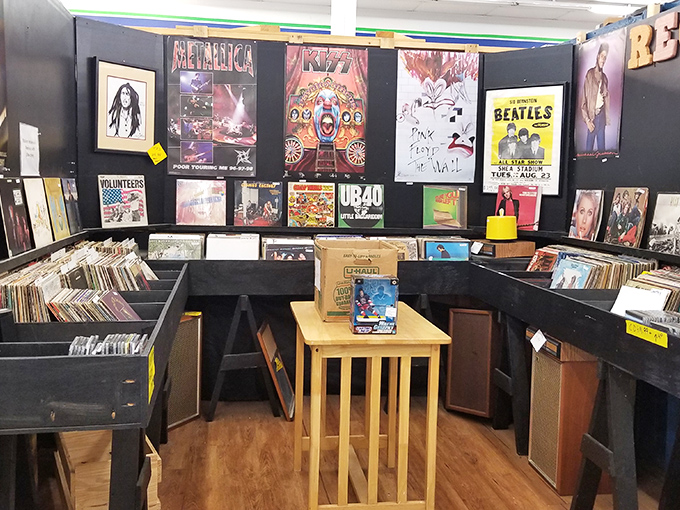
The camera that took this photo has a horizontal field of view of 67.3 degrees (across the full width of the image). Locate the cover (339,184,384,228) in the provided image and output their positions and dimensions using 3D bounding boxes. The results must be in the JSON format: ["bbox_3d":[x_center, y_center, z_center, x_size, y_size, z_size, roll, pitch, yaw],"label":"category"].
[{"bbox_3d":[0.148,-0.329,3.505,0.315,0.315,0.012,1,-4,-7],"label":"cover"}]

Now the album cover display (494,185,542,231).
[{"bbox_3d":[1.234,-0.318,3.530,0.315,0.315,0.012,6,-1,40],"label":"album cover display"}]

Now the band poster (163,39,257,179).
[{"bbox_3d":[-0.830,-0.954,3.335,0.570,0.873,0.010,0,6,-7],"label":"band poster"}]

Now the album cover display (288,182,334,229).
[{"bbox_3d":[-0.188,-0.335,3.447,0.315,0.313,0.010,0,-3,-7],"label":"album cover display"}]

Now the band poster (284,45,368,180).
[{"bbox_3d":[-0.092,-0.943,3.424,0.550,0.870,0.010,0,6,-7],"label":"band poster"}]

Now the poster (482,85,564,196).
[{"bbox_3d":[1.214,-0.751,3.404,0.500,0.710,0.025,5,7,32],"label":"poster"}]

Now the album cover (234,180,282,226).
[{"bbox_3d":[-0.546,-0.338,3.420,0.315,0.315,0.012,1,-4,-7],"label":"album cover"}]

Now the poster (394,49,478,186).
[{"bbox_3d":[0.678,-0.965,3.570,0.580,0.900,0.010,1,4,-7],"label":"poster"}]

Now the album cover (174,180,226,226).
[{"bbox_3d":[-0.914,-0.340,3.370,0.315,0.315,0.012,1,-4,-7],"label":"album cover"}]

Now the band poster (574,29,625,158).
[{"bbox_3d":[1.563,-0.944,3.070,0.010,0.690,0.390,-1,6,-12],"label":"band poster"}]

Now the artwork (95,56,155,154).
[{"bbox_3d":[-1.300,-0.877,3.106,0.025,0.528,0.365,7,8,44],"label":"artwork"}]

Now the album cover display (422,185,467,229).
[{"bbox_3d":[0.740,-0.330,3.580,0.315,0.315,0.012,1,-4,-7],"label":"album cover display"}]

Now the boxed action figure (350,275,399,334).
[{"bbox_3d":[0.145,0.210,2.145,0.181,0.230,0.072,0,6,-6],"label":"boxed action figure"}]

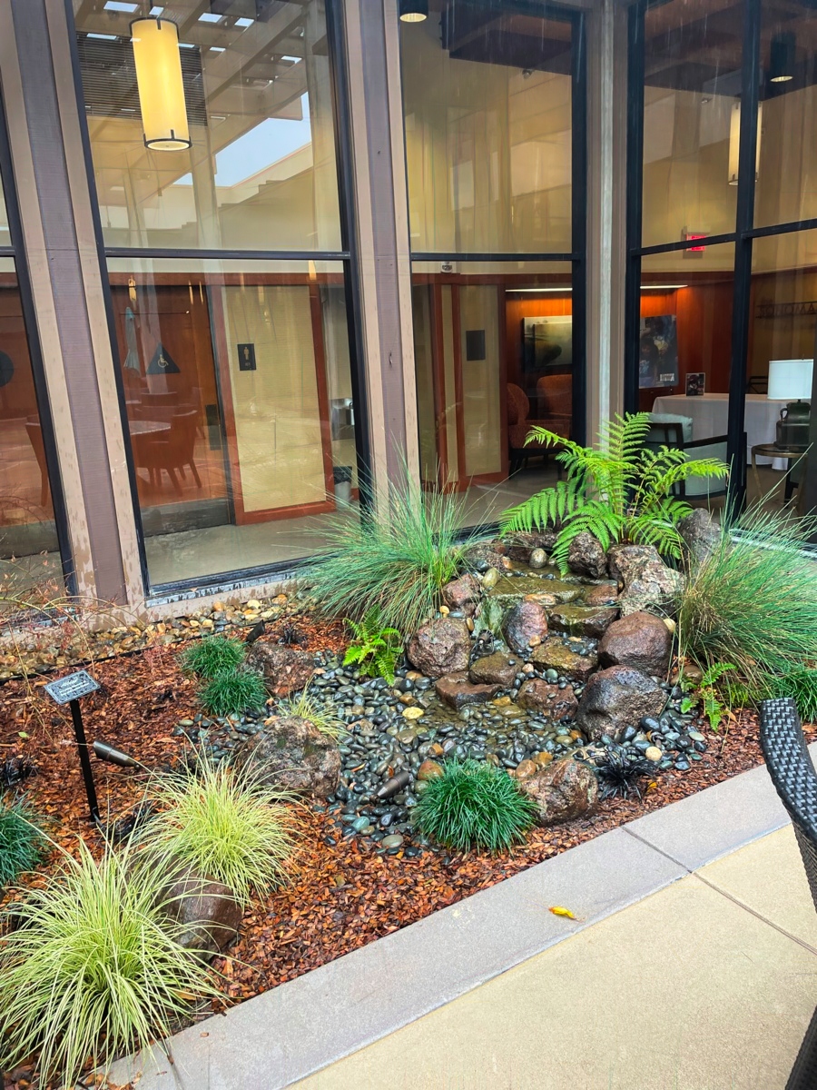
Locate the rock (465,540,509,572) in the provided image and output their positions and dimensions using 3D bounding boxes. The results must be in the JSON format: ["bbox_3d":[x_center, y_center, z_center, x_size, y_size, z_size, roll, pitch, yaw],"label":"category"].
[{"bbox_3d":[0.495,0.066,5.220,0.287,0.178,0.240,-2,14,5],"label":"rock"}]

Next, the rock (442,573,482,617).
[{"bbox_3d":[0.305,0.283,4.700,0.228,0.237,0.220,-2,14,4],"label":"rock"}]

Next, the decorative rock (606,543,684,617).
[{"bbox_3d":[1.321,0.203,4.580,0.407,0.404,0.380,1,15,16],"label":"decorative rock"}]

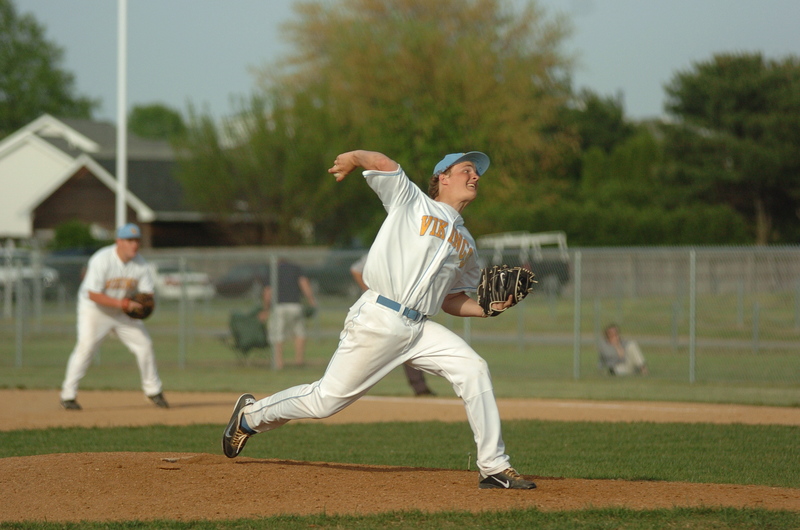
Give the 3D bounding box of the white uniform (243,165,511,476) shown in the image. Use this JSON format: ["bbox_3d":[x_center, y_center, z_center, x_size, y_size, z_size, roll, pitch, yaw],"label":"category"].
[{"bbox_3d":[-0.112,0.264,28.500,1.100,1.490,0.880,0,1,40],"label":"white uniform"}]

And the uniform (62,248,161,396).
[{"bbox_3d":[-2.240,0.447,46.500,0.780,1.210,0.580,0,1,-33],"label":"uniform"}]

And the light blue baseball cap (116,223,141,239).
[{"bbox_3d":[-2.095,-0.266,46.200,0.180,0.135,0.260,0,7,-33],"label":"light blue baseball cap"}]

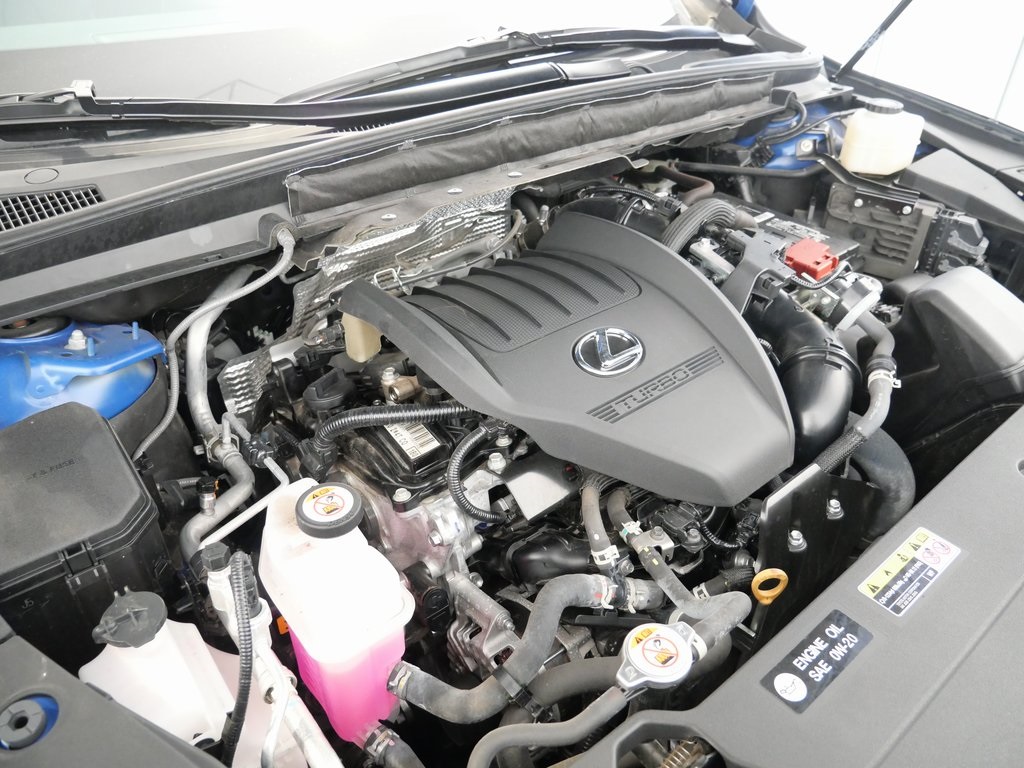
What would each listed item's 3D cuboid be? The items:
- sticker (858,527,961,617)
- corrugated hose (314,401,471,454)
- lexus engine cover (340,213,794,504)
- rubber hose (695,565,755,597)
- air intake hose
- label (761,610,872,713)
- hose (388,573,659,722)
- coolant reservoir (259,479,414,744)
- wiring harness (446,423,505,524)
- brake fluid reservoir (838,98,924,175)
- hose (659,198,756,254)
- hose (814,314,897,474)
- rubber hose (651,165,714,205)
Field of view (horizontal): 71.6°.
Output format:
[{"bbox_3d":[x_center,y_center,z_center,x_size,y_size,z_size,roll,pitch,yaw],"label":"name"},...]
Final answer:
[{"bbox_3d":[0.311,0.144,0.554,0.100,0.002,0.032,-25,43,-31],"label":"sticker"},{"bbox_3d":[-0.125,0.037,0.751,0.173,0.034,0.032,-13,41,-18],"label":"corrugated hose"},{"bbox_3d":[0.093,-0.029,0.796,0.403,0.098,0.432,-25,50,-31],"label":"lexus engine cover"},{"bbox_3d":[0.195,0.180,0.650,0.073,0.021,0.021,-15,41,-20],"label":"rubber hose"},{"bbox_3d":[0.336,-0.006,0.820,0.108,0.130,0.230,1,38,-1],"label":"air intake hose"},{"bbox_3d":[0.232,0.207,0.536,0.103,0.002,0.034,-25,46,-30],"label":"label"},{"bbox_3d":[0.026,0.237,0.662,0.297,0.068,0.090,-16,42,-21],"label":"hose"},{"bbox_3d":[-0.161,0.196,0.639,0.097,0.165,0.180,-25,40,-31],"label":"coolant reservoir"},{"bbox_3d":[-0.033,0.101,0.720,0.060,0.093,0.050,-25,40,-31],"label":"wiring harness"},{"bbox_3d":[0.561,-0.375,1.080,0.082,0.092,0.088,-25,46,-30],"label":"brake fluid reservoir"},{"bbox_3d":[0.280,-0.208,0.979,0.155,0.075,0.060,-25,40,-31],"label":"hose"},{"bbox_3d":[0.385,0.013,0.783,0.070,0.100,0.201,17,41,19],"label":"hose"},{"bbox_3d":[0.258,-0.312,1.105,0.075,0.050,0.105,-25,40,-31],"label":"rubber hose"}]

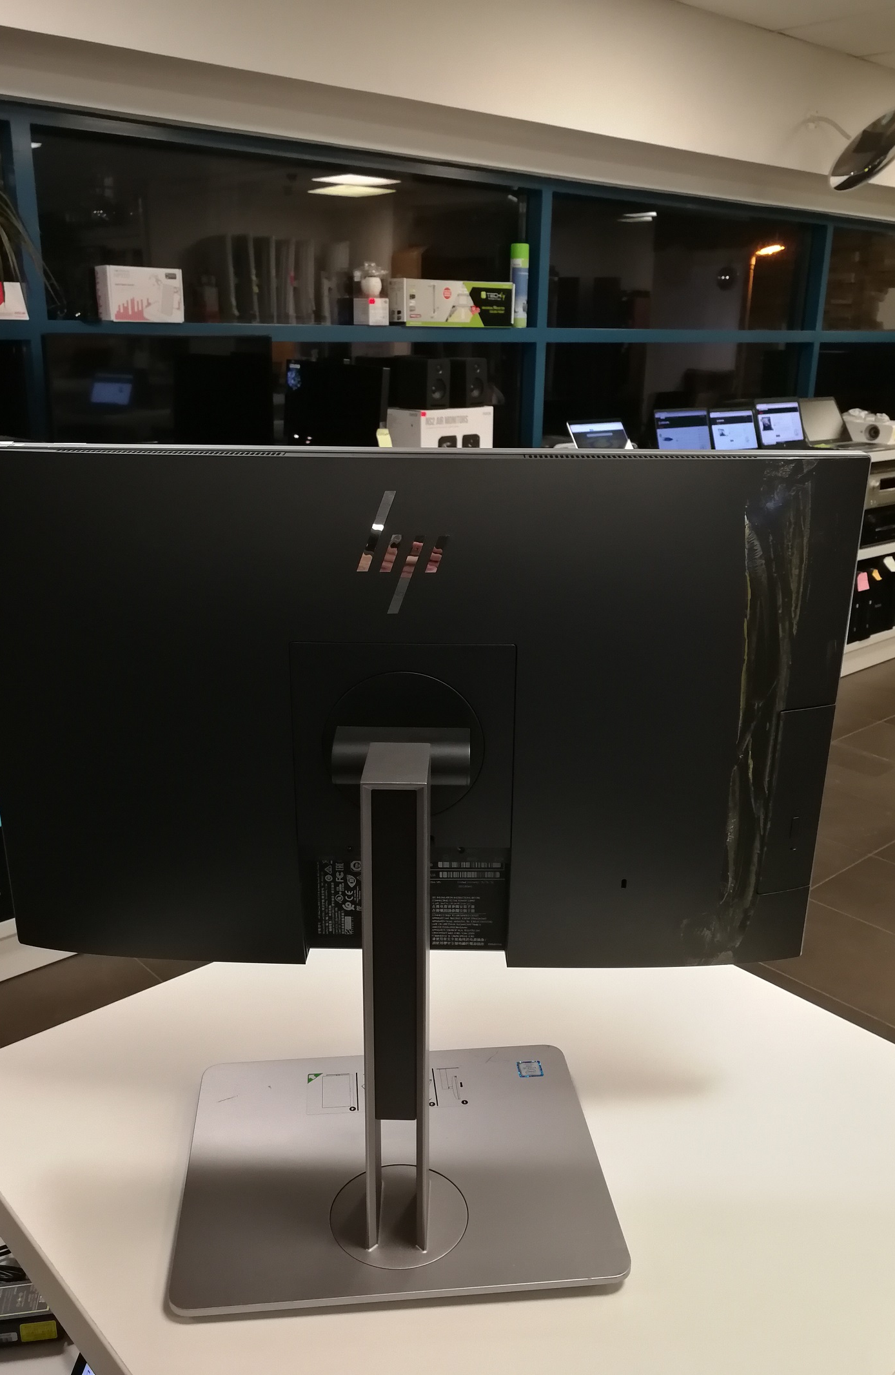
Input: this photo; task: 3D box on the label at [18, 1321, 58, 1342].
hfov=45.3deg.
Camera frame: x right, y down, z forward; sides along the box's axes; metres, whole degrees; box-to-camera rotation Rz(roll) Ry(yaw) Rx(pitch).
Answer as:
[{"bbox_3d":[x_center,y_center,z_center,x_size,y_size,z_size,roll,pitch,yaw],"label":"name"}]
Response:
[{"bbox_3d":[-0.370,0.585,0.973,0.030,0.020,0.002,-2,19,-9],"label":"label"}]

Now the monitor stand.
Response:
[{"bbox_3d":[-0.034,0.180,0.696,0.284,0.326,0.221,-1,19,-6],"label":"monitor stand"}]

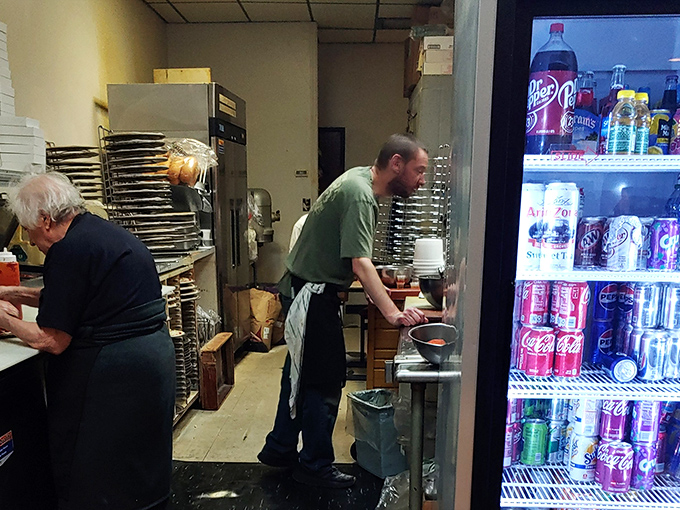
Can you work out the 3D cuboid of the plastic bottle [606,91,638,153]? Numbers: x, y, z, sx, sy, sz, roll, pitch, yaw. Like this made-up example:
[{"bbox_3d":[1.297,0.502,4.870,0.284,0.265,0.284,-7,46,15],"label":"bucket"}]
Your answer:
[{"bbox_3d":[0.685,-0.313,1.183,0.057,0.153,0.057,1,9,3],"label":"plastic bottle"}]

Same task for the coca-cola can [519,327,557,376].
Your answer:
[{"bbox_3d":[0.534,0.257,1.310,0.066,0.122,0.066,0,10,0],"label":"coca-cola can"}]

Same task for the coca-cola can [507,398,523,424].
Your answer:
[{"bbox_3d":[0.482,0.417,1.393,0.066,0.122,0.066,1,7,2],"label":"coca-cola can"}]

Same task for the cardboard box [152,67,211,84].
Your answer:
[{"bbox_3d":[-1.205,-1.364,3.778,0.430,0.130,0.220,0,9,-5],"label":"cardboard box"}]

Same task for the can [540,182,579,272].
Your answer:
[{"bbox_3d":[0.522,-0.064,1.165,0.073,0.196,0.073,1,7,2],"label":"can"}]

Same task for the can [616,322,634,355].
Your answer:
[{"bbox_3d":[0.831,0.242,1.409,0.066,0.122,0.066,1,7,2],"label":"can"}]

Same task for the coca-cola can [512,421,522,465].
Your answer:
[{"bbox_3d":[0.514,0.554,1.484,0.066,0.122,0.066,1,9,3],"label":"coca-cola can"}]

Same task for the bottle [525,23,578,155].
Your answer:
[{"bbox_3d":[0.515,-0.392,1.192,0.110,0.313,0.110,0,11,2],"label":"bottle"}]

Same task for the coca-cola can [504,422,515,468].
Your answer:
[{"bbox_3d":[0.460,0.541,1.406,0.066,0.122,0.066,0,10,0],"label":"coca-cola can"}]

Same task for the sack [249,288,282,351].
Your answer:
[{"bbox_3d":[-0.623,0.530,4.147,0.290,0.507,0.240,0,11,2],"label":"sack"}]

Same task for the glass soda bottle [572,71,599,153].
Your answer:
[{"bbox_3d":[0.607,-0.346,1.217,0.062,0.205,0.062,0,11,2],"label":"glass soda bottle"}]

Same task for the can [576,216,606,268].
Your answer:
[{"bbox_3d":[0.622,-0.034,1.222,0.066,0.122,0.066,1,7,2],"label":"can"}]

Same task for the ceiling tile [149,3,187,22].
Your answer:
[{"bbox_3d":[-1.601,-2.253,4.572,0.205,0.020,0.550,0,10,0],"label":"ceiling tile"}]

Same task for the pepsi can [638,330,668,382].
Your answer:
[{"bbox_3d":[0.826,0.260,1.292,0.066,0.122,0.066,0,11,2],"label":"pepsi can"}]

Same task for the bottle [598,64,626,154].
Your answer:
[{"bbox_3d":[0.677,-0.344,1.209,0.064,0.235,0.064,0,10,0],"label":"bottle"}]

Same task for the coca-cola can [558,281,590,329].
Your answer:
[{"bbox_3d":[0.614,0.133,1.295,0.066,0.122,0.066,1,7,2],"label":"coca-cola can"}]

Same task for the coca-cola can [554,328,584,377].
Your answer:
[{"bbox_3d":[0.614,0.258,1.311,0.066,0.122,0.066,0,11,2],"label":"coca-cola can"}]

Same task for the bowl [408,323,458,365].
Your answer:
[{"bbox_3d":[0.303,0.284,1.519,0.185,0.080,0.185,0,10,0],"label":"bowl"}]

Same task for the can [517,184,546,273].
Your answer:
[{"bbox_3d":[0.425,-0.061,1.125,0.073,0.193,0.073,0,10,0],"label":"can"}]

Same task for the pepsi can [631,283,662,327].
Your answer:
[{"bbox_3d":[0.836,0.133,1.328,0.066,0.122,0.066,1,7,2],"label":"pepsi can"}]

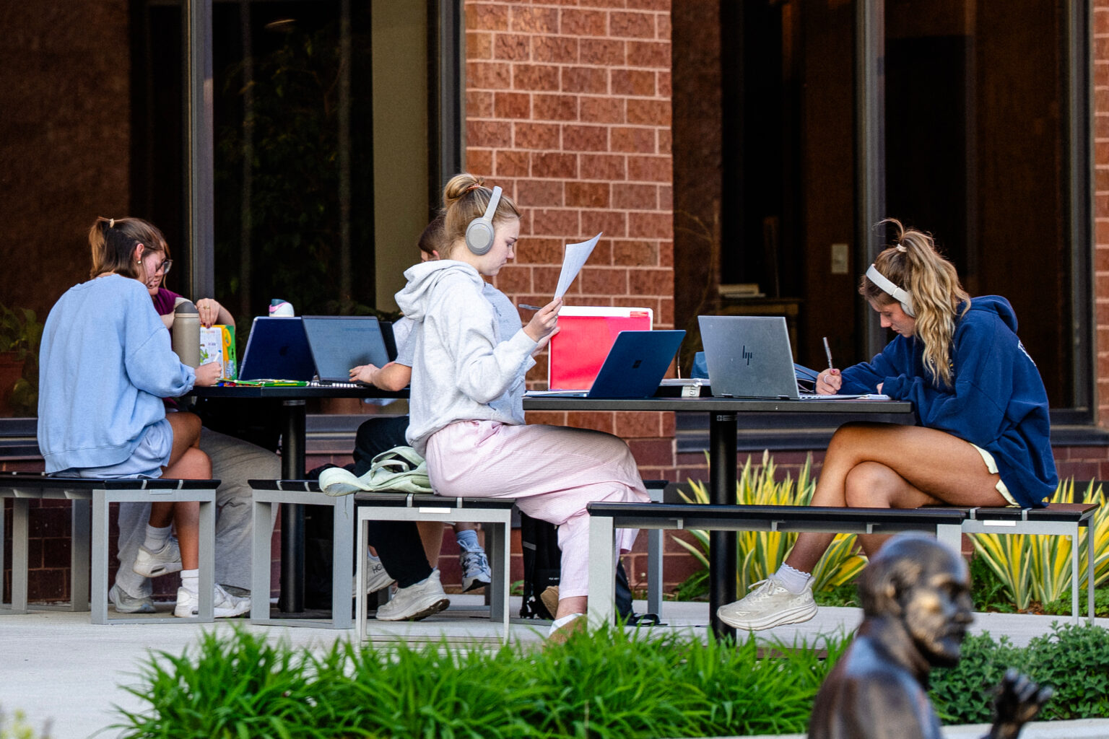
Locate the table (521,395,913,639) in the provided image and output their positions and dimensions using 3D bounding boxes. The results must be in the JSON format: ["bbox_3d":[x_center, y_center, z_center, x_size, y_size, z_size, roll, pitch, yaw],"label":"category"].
[{"bbox_3d":[0.490,0.448,13.500,1.090,0.735,1.090,0,0,5],"label":"table"}]

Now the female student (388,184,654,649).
[{"bbox_3d":[-0.092,0.115,13.200,0.730,1.345,0.480,0,0,2],"label":"female student"}]

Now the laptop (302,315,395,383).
[{"bbox_3d":[-0.594,-0.062,15.080,0.324,0.215,0.310,-1,1,-43],"label":"laptop"}]

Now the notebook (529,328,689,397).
[{"bbox_3d":[0.147,-0.015,13.250,0.335,0.200,0.310,-1,-1,38],"label":"notebook"}]

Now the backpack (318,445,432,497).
[{"bbox_3d":[-0.530,0.306,14.000,0.360,0.160,0.280,0,1,-18],"label":"backpack"}]

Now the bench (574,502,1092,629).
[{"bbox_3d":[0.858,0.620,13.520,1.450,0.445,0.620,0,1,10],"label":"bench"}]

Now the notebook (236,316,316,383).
[{"bbox_3d":[-0.945,-0.066,15.220,0.304,0.210,0.305,-1,1,-38],"label":"notebook"}]

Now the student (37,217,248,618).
[{"bbox_3d":[-1.333,0.150,14.920,0.620,1.290,0.480,-1,1,-37],"label":"student"}]

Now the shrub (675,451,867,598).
[{"bbox_3d":[0.720,0.520,15.400,0.650,0.490,0.600,0,0,0],"label":"shrub"}]

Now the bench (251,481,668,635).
[{"bbox_3d":[-0.288,0.587,14.120,1.240,0.455,0.820,0,1,6],"label":"bench"}]

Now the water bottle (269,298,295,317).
[{"bbox_3d":[-0.913,-0.098,15.450,0.080,0.275,0.080,-1,1,-37],"label":"water bottle"}]

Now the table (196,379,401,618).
[{"bbox_3d":[-0.835,0.420,14.850,1.070,0.735,1.070,0,-1,-40],"label":"table"}]

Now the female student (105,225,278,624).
[{"bbox_3d":[-1.200,0.155,15.100,0.520,1.280,0.720,0,-1,-35],"label":"female student"}]

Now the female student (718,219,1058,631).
[{"bbox_3d":[0.955,0.175,13.200,0.970,1.190,0.480,0,0,1],"label":"female student"}]

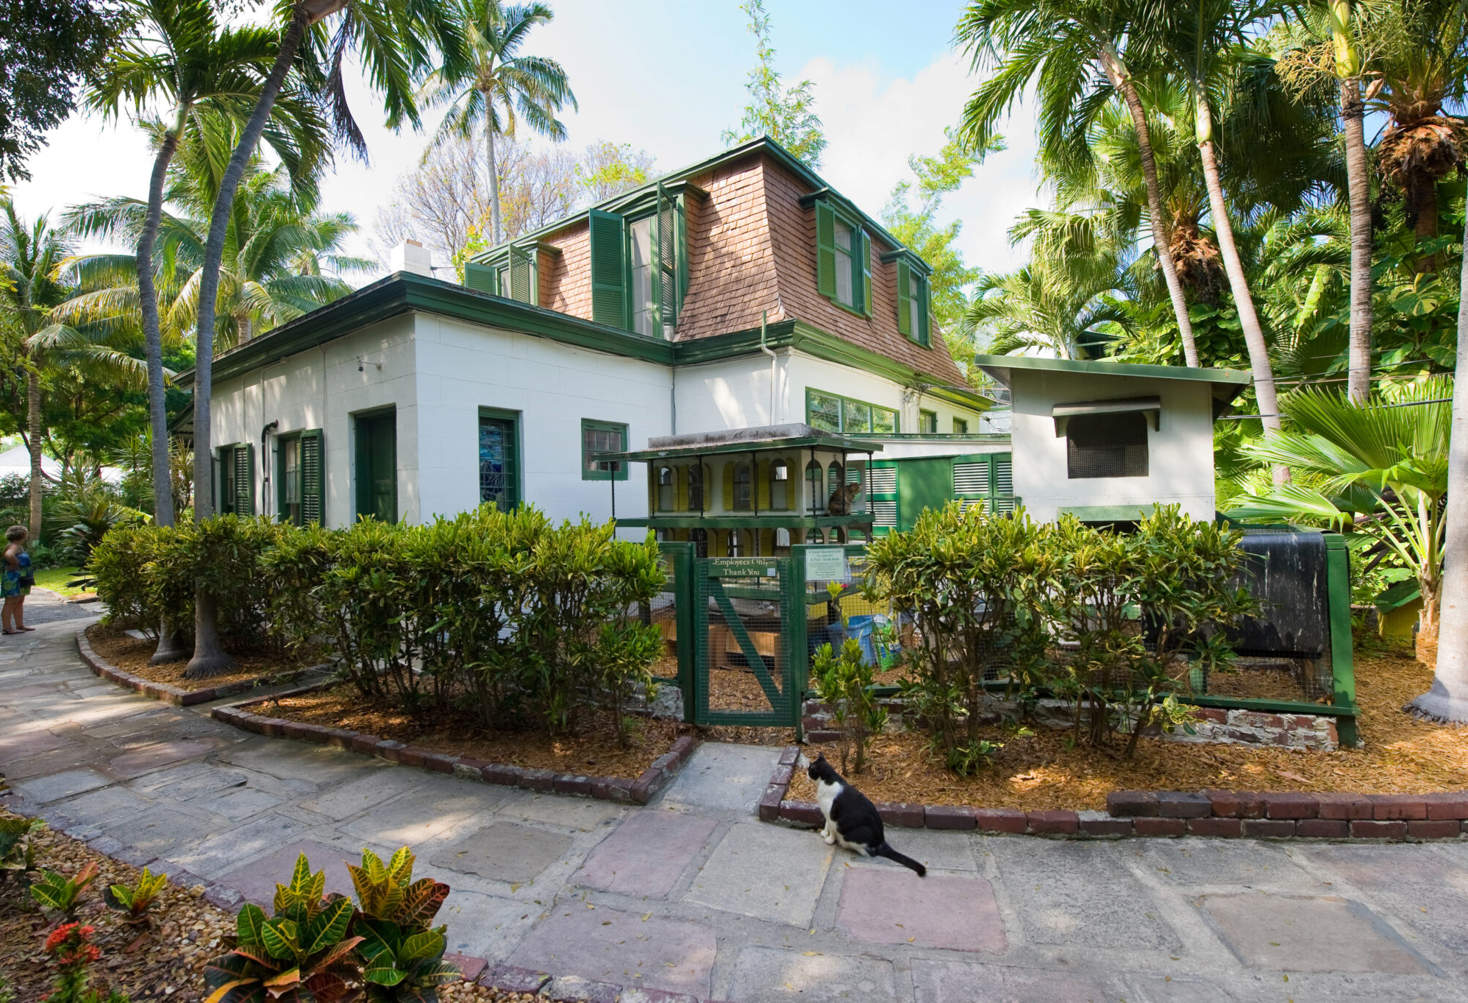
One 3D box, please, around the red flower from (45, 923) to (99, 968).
[{"bbox_3d":[-1.760,1.185,1.780,0.120,0.105,0.120,-1,0,-40],"label":"red flower"}]

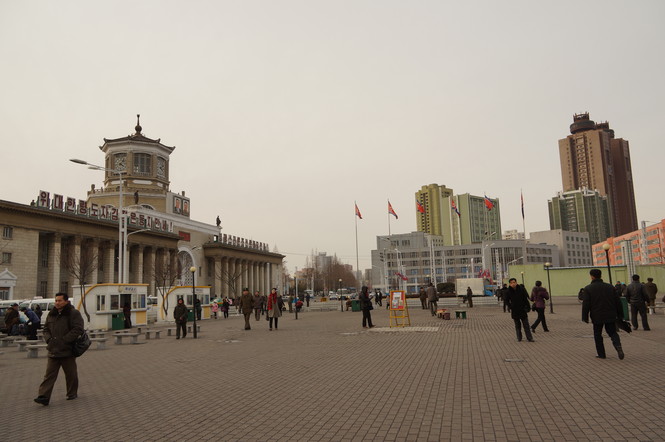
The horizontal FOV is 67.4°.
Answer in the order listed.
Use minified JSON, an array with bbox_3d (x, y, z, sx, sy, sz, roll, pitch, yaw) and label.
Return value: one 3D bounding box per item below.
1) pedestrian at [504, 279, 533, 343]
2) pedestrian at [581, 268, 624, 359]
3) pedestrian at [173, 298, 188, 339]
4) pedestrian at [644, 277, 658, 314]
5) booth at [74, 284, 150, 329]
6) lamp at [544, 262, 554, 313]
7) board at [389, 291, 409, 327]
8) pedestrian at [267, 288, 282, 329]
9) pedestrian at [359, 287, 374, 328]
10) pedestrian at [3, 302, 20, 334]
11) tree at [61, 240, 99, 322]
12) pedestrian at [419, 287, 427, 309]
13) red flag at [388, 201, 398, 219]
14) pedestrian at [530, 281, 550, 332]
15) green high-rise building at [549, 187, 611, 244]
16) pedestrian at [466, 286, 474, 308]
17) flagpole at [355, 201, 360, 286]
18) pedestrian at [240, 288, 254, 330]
[{"bbox_3d":[5.021,2.408,13.450,0.640,1.680,0.450,-4,-8,9],"label":"pedestrian"},{"bbox_3d":[5.423,1.855,10.021,0.620,1.750,0.520,-3,-8,5],"label":"pedestrian"},{"bbox_3d":[-6.104,3.934,20.100,0.600,1.640,0.420,-1,-8,-9],"label":"pedestrian"},{"bbox_3d":[15.151,3.568,23.700,0.520,1.660,0.360,-7,-9,27],"label":"pedestrian"},{"bbox_3d":[-13.057,5.137,29.697,2.300,2.580,4.100,-4,-8,9],"label":"booth"},{"bbox_3d":[11.312,3.477,25.883,0.260,2.640,0.260,-2,-8,0],"label":"lamp"},{"bbox_3d":[2.791,3.651,20.600,0.620,1.480,0.850,-5,-8,21],"label":"board"},{"bbox_3d":[-2.417,3.651,20.618,0.580,1.700,0.420,-2,-8,-2],"label":"pedestrian"},{"bbox_3d":[1.382,3.543,20.516,0.500,1.680,0.500,-1,-8,-9],"label":"pedestrian"},{"bbox_3d":[-14.612,4.526,22.705,0.650,1.510,0.550,0,-8,-15],"label":"pedestrian"},{"bbox_3d":[-12.853,3.262,25.316,1.800,4.560,1.800,-2,-8,0],"label":"tree"},{"bbox_3d":[6.881,5.817,37.413,0.520,1.630,0.380,-2,-8,-3],"label":"pedestrian"},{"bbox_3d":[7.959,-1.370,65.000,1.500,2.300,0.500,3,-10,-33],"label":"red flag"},{"bbox_3d":[6.805,2.814,16.300,0.450,1.670,0.520,5,-10,-42],"label":"pedestrian"},{"bbox_3d":[182.717,11.933,363.372,30.100,65.400,28.000,2,-9,-29],"label":"green high-rise building"},{"bbox_3d":[10.559,5.842,38.109,0.500,1.570,0.380,3,-9,-30],"label":"pedestrian"},{"bbox_3d":[4.062,4.767,83.153,0.300,16.640,0.300,-2,-8,0],"label":"flagpole"},{"bbox_3d":[-3.702,3.842,21.700,0.600,1.760,0.450,-2,-8,-3],"label":"pedestrian"}]

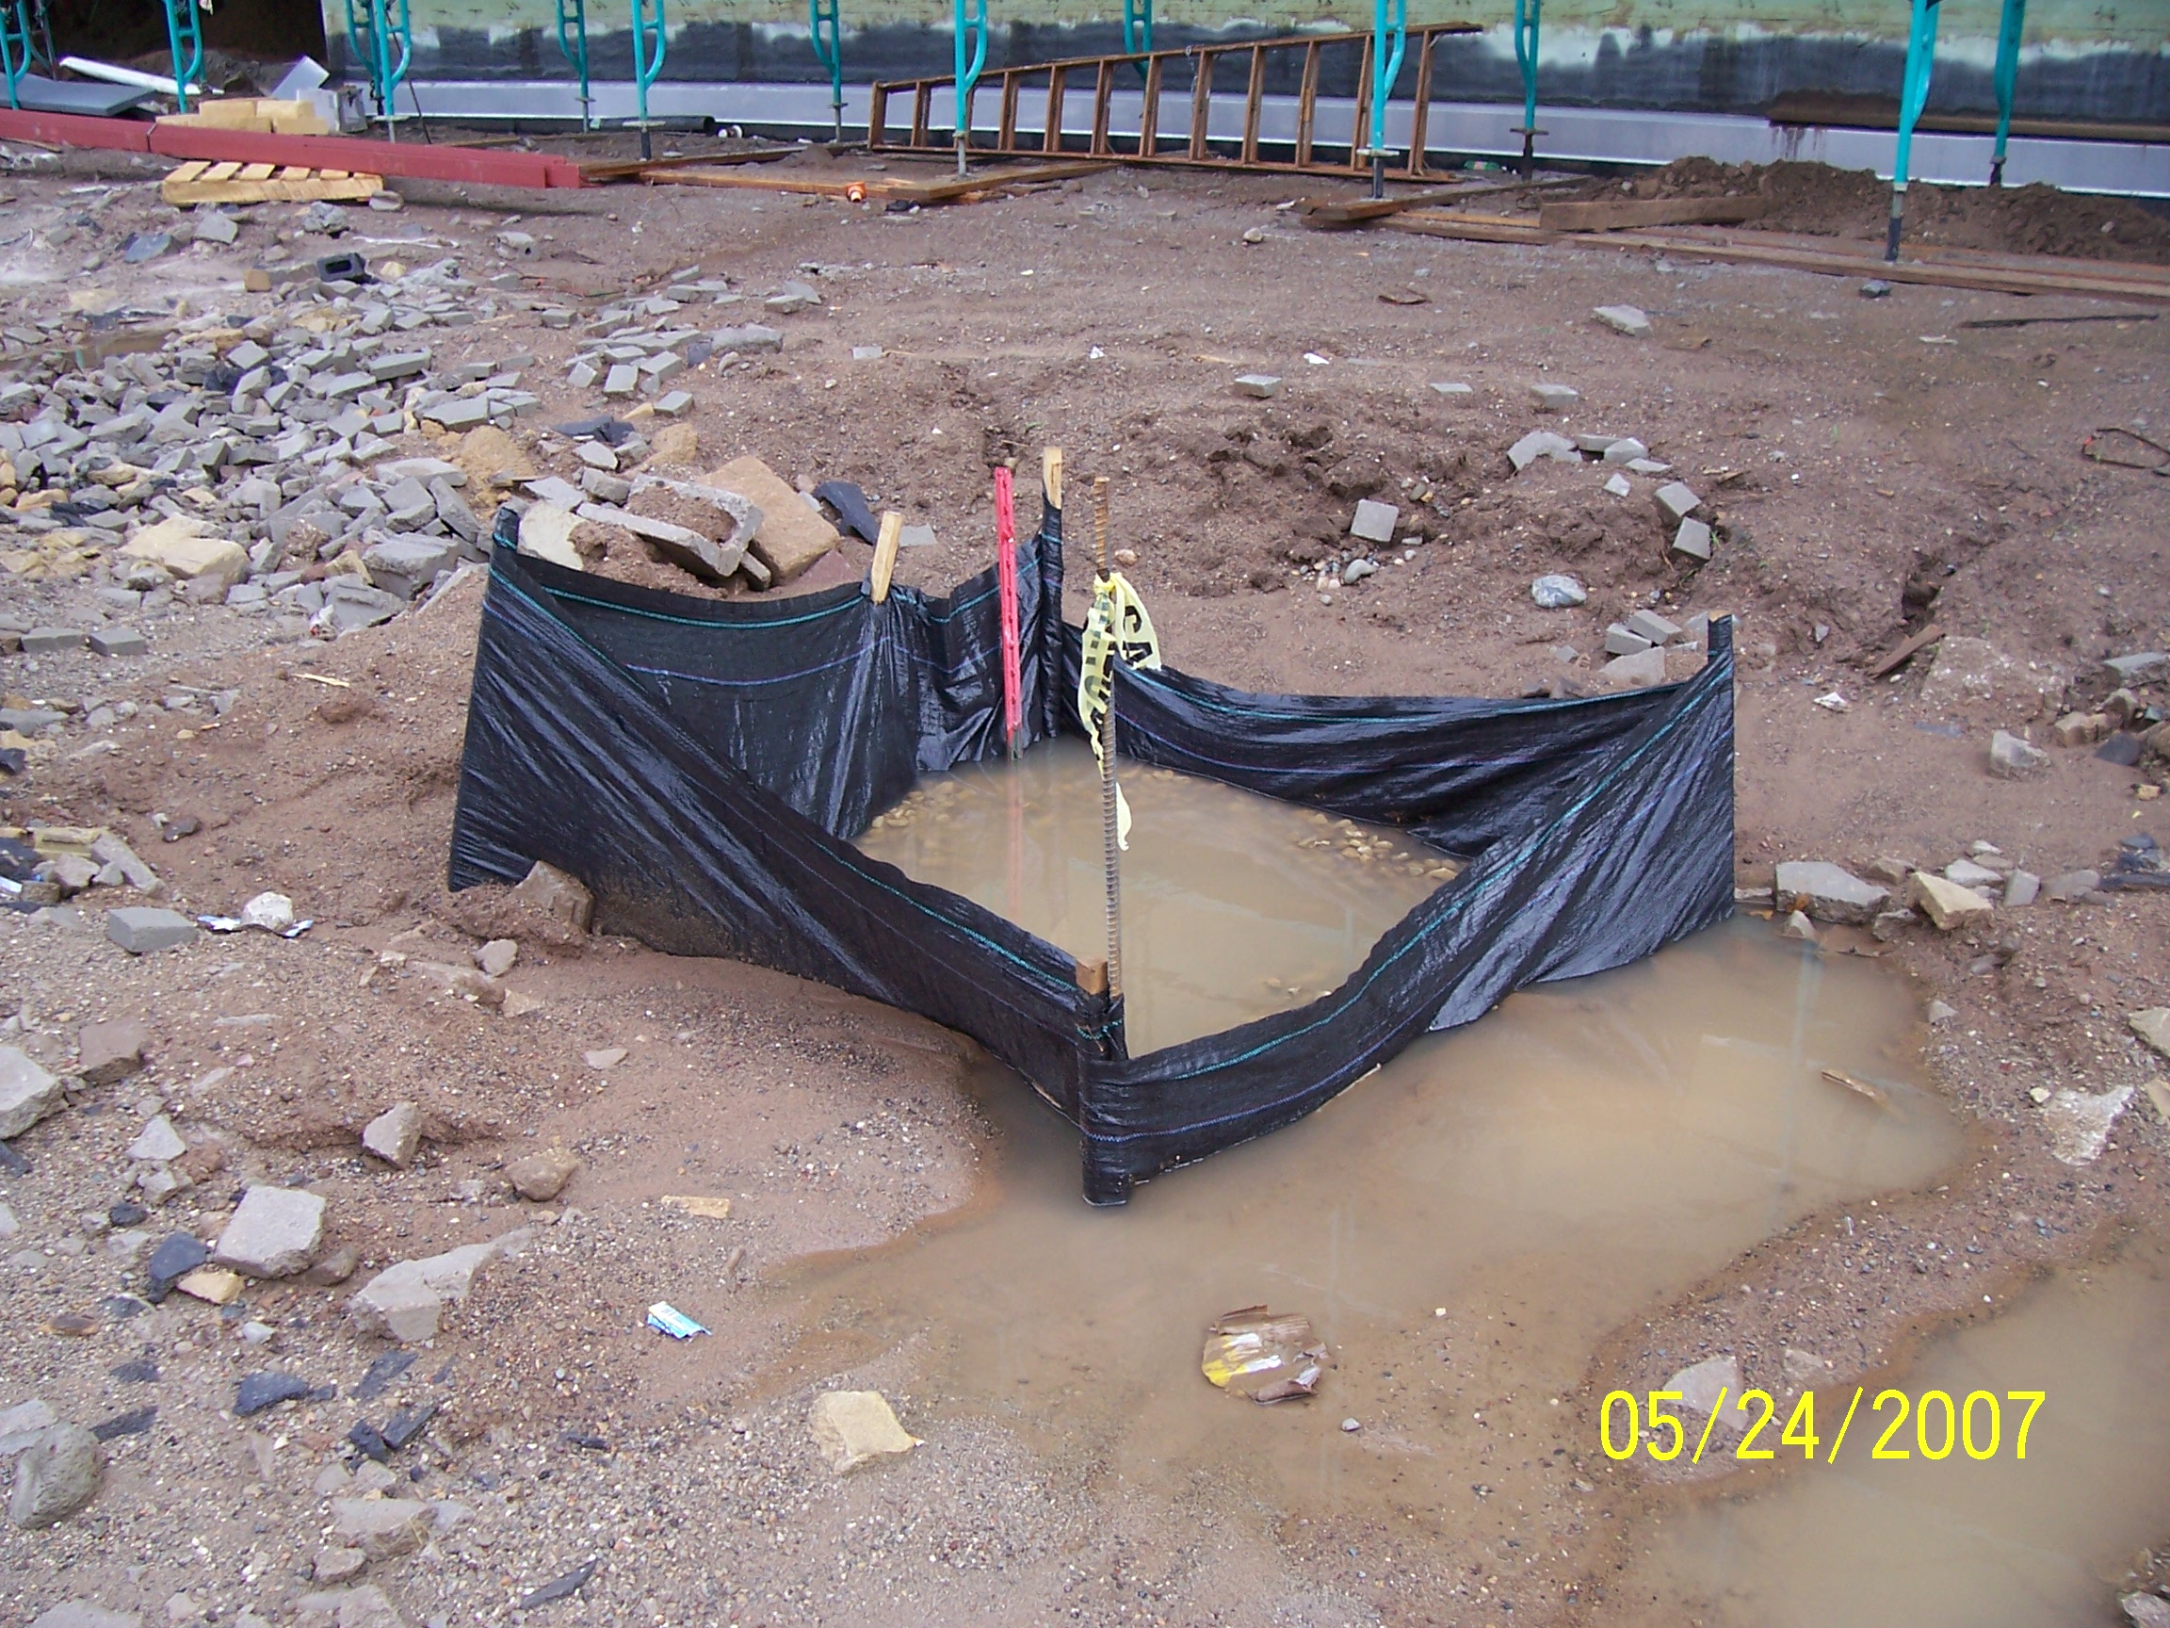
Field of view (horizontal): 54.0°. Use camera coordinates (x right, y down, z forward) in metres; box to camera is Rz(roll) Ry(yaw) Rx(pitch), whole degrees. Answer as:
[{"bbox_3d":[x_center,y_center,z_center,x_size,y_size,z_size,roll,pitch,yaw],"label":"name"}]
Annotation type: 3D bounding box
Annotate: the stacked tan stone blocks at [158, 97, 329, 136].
[{"bbox_3d":[-4.849,-4.022,12.300,0.820,0.200,0.380,0,22,0],"label":"stacked tan stone blocks"}]

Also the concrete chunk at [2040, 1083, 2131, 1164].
[{"bbox_3d":[1.428,0.442,3.043,0.120,0.050,0.140,-5,22,-11],"label":"concrete chunk"}]

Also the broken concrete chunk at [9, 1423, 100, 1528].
[{"bbox_3d":[-1.110,0.711,2.296,0.081,0.070,0.090,-12,24,-28],"label":"broken concrete chunk"}]

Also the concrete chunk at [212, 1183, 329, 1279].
[{"bbox_3d":[-1.071,0.549,2.802,0.122,0.055,0.115,-1,30,-2],"label":"concrete chunk"}]

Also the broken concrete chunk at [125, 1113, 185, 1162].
[{"bbox_3d":[-1.300,0.454,2.981,0.070,0.040,0.062,0,22,0],"label":"broken concrete chunk"}]

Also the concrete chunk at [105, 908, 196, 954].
[{"bbox_3d":[-1.593,0.199,3.635,0.153,0.050,0.075,9,23,23],"label":"concrete chunk"}]

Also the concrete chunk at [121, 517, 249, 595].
[{"bbox_3d":[-2.195,-0.632,5.212,0.317,0.130,0.235,-7,22,-17],"label":"concrete chunk"}]

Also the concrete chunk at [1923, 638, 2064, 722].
[{"bbox_3d":[1.902,-0.283,4.452,0.285,0.110,0.250,8,23,20],"label":"concrete chunk"}]

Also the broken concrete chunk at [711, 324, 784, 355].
[{"bbox_3d":[-1.206,-1.694,7.621,0.255,0.080,0.190,-3,22,-7],"label":"broken concrete chunk"}]

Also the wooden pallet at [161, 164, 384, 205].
[{"bbox_3d":[-4.290,-3.387,11.463,1.120,0.125,0.980,-4,22,-11],"label":"wooden pallet"}]

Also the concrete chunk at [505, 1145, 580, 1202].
[{"bbox_3d":[-0.753,0.498,2.961,0.095,0.050,0.075,0,22,0],"label":"concrete chunk"}]

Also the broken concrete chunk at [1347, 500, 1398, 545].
[{"bbox_3d":[0.750,-0.761,5.548,0.105,0.065,0.100,6,60,14],"label":"broken concrete chunk"}]

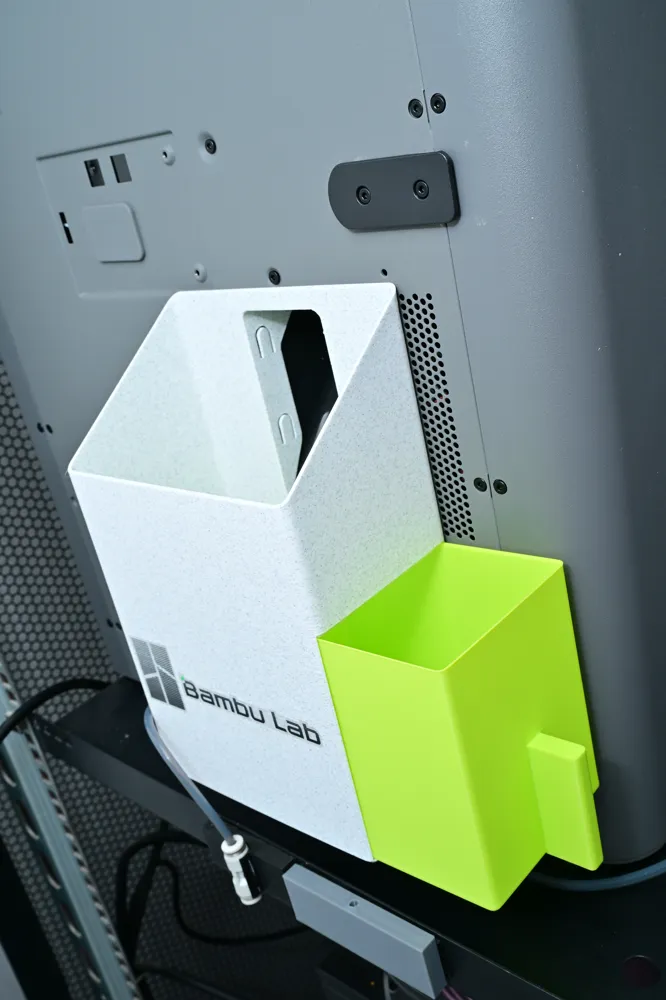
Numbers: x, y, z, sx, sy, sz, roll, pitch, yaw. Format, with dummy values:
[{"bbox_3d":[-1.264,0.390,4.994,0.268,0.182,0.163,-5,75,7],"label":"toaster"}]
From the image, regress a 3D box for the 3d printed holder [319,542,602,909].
[{"bbox_3d":[0.057,0.082,0.358,0.075,0.101,0.076,9,31,42],"label":"3d printed holder"}]

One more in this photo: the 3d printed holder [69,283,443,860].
[{"bbox_3d":[-0.028,0.025,0.407,0.129,0.209,0.076,9,31,42],"label":"3d printed holder"}]

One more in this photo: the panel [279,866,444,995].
[{"bbox_3d":[0.013,0.193,0.438,0.083,0.028,0.009,9,31,42],"label":"panel"}]

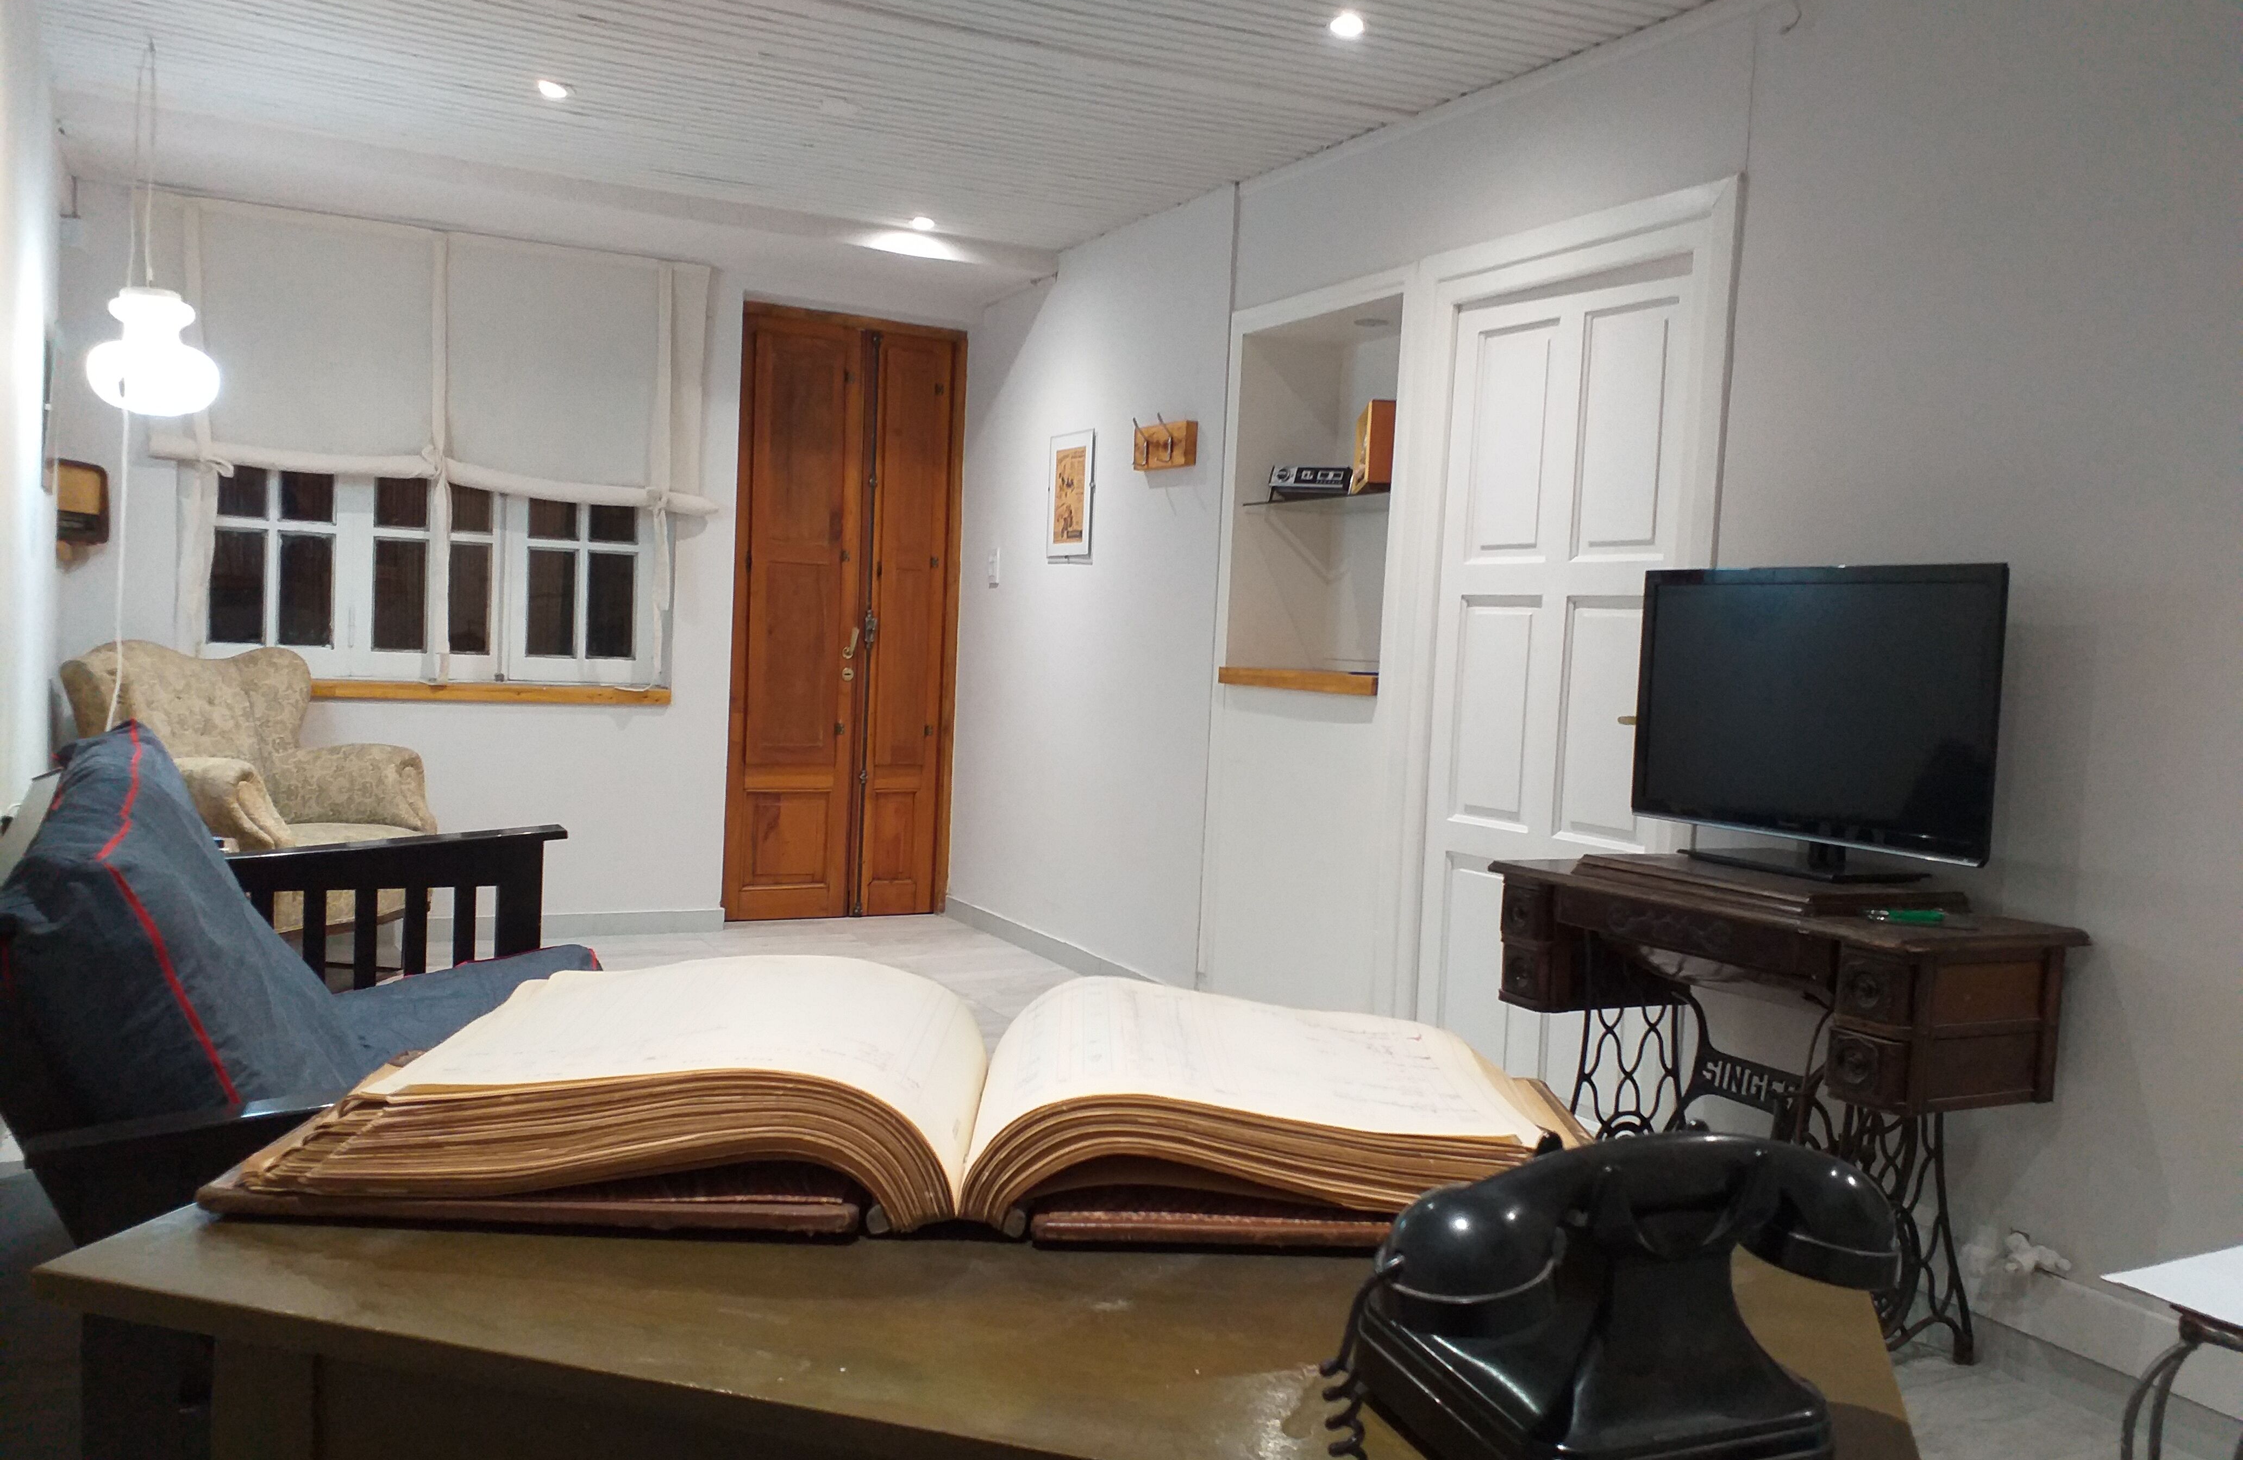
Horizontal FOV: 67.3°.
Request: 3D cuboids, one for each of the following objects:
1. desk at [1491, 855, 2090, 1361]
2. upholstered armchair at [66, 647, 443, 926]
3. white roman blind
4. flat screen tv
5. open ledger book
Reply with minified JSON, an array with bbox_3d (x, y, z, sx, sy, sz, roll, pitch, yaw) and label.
[{"bbox_3d":[1.089,0.644,2.884,0.460,0.778,0.891,1,4,-29],"label":"desk"},{"bbox_3d":[-2.490,0.249,4.810,0.760,1.000,0.720,4,4,25],"label":"upholstered armchair"},{"bbox_3d":[-2.206,-0.956,5.562,1.736,1.386,0.090,1,4,-26],"label":"white roman blind"},{"bbox_3d":[1.183,-0.020,2.956,0.210,0.528,0.753,1,4,-29],"label":"flat screen tv"},{"bbox_3d":[-0.100,0.250,1.173,0.900,0.097,0.315,3,3,-4],"label":"open ledger book"}]

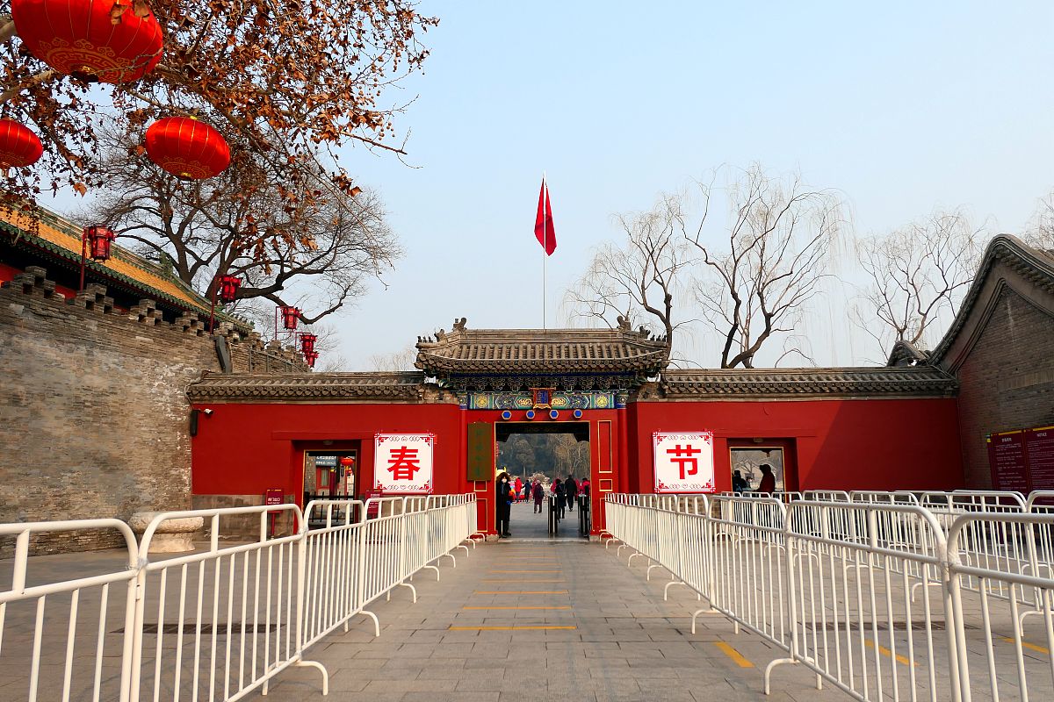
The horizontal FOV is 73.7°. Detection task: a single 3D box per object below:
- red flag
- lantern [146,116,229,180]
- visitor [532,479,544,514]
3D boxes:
[{"bbox_3d":[0.518,-3.876,20.200,0.600,2.300,0.380,0,-10,0],"label":"red flag"},{"bbox_3d":[-2.920,-1.749,6.072,0.660,0.490,0.660,0,-10,0],"label":"lantern"},{"bbox_3d":[0.534,7.085,34.200,0.520,1.620,0.400,1,-10,-9],"label":"visitor"}]

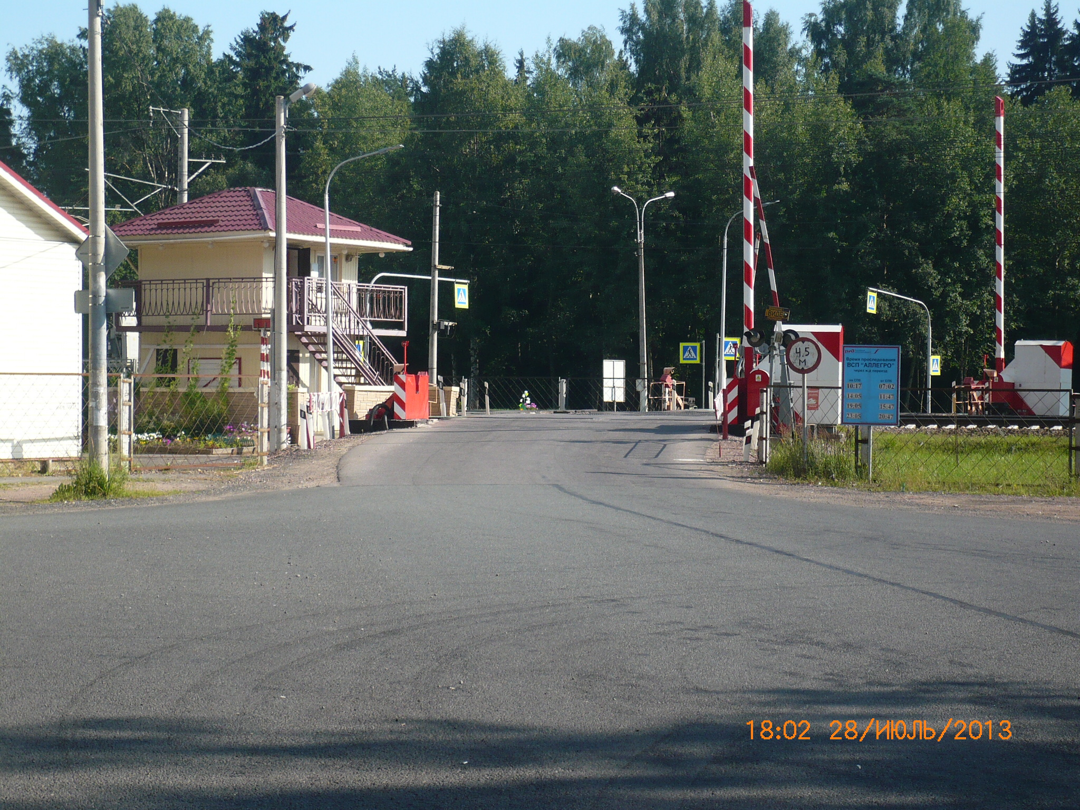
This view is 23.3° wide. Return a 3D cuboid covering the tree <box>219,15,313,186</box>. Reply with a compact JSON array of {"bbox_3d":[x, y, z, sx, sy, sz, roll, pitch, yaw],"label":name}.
[{"bbox_3d":[-15.100,-10.500,145.000,5.800,22.600,5.800,0,0,0],"label":"tree"}]

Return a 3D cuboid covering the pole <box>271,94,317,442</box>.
[{"bbox_3d":[-4.860,-2.760,52.000,0.880,7.300,0.320,0,0,0],"label":"pole"}]

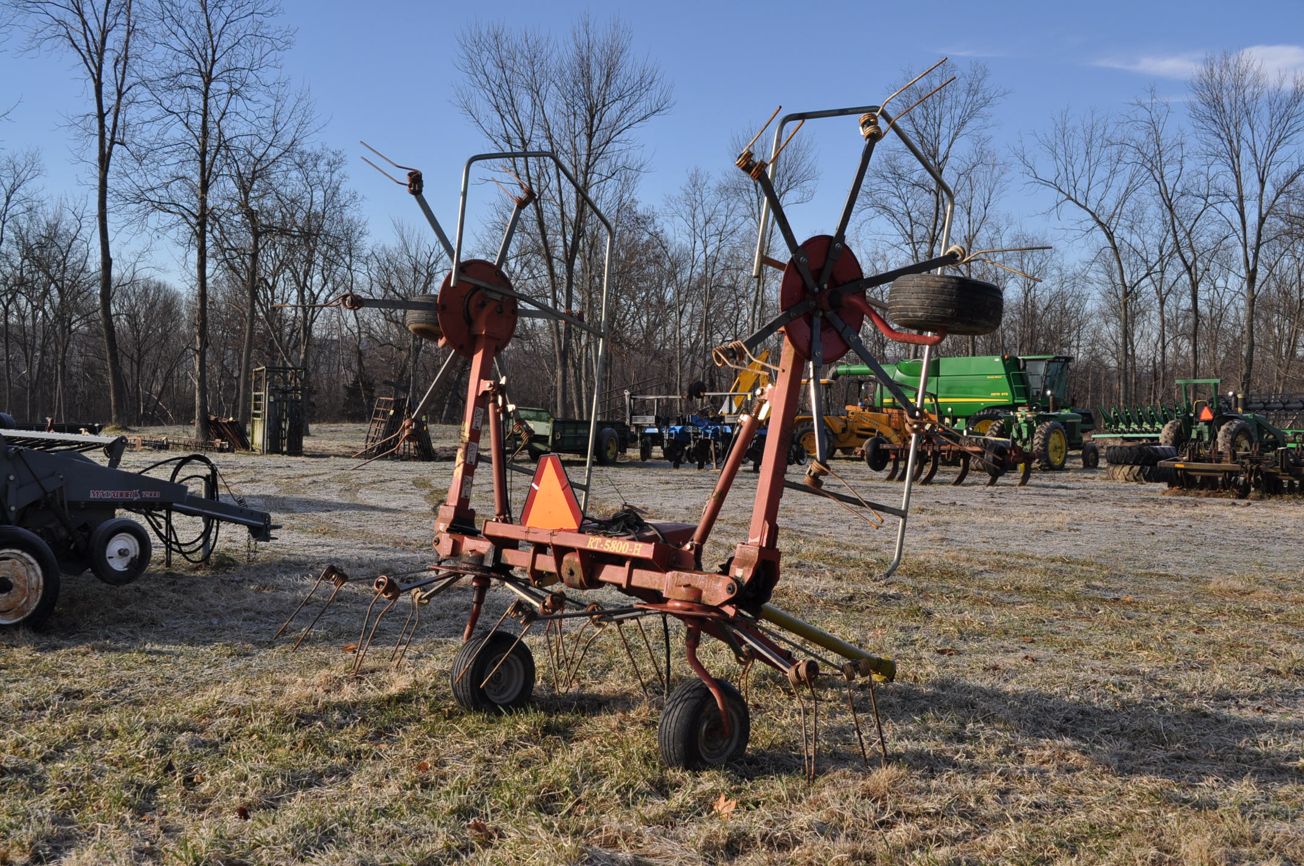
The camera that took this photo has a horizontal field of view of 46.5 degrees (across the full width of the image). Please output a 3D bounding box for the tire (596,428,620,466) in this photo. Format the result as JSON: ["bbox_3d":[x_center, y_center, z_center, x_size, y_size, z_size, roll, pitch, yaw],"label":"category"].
[{"bbox_3d":[-1.067,0.335,37.000,0.240,0.900,0.900,2,1,26],"label":"tire"}]

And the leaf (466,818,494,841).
[{"bbox_3d":[-0.594,1.367,5.242,0.092,0.075,0.065,1,1,-6],"label":"leaf"}]

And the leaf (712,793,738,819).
[{"bbox_3d":[0.270,1.373,5.595,0.088,0.085,0.060,1,1,3],"label":"leaf"}]

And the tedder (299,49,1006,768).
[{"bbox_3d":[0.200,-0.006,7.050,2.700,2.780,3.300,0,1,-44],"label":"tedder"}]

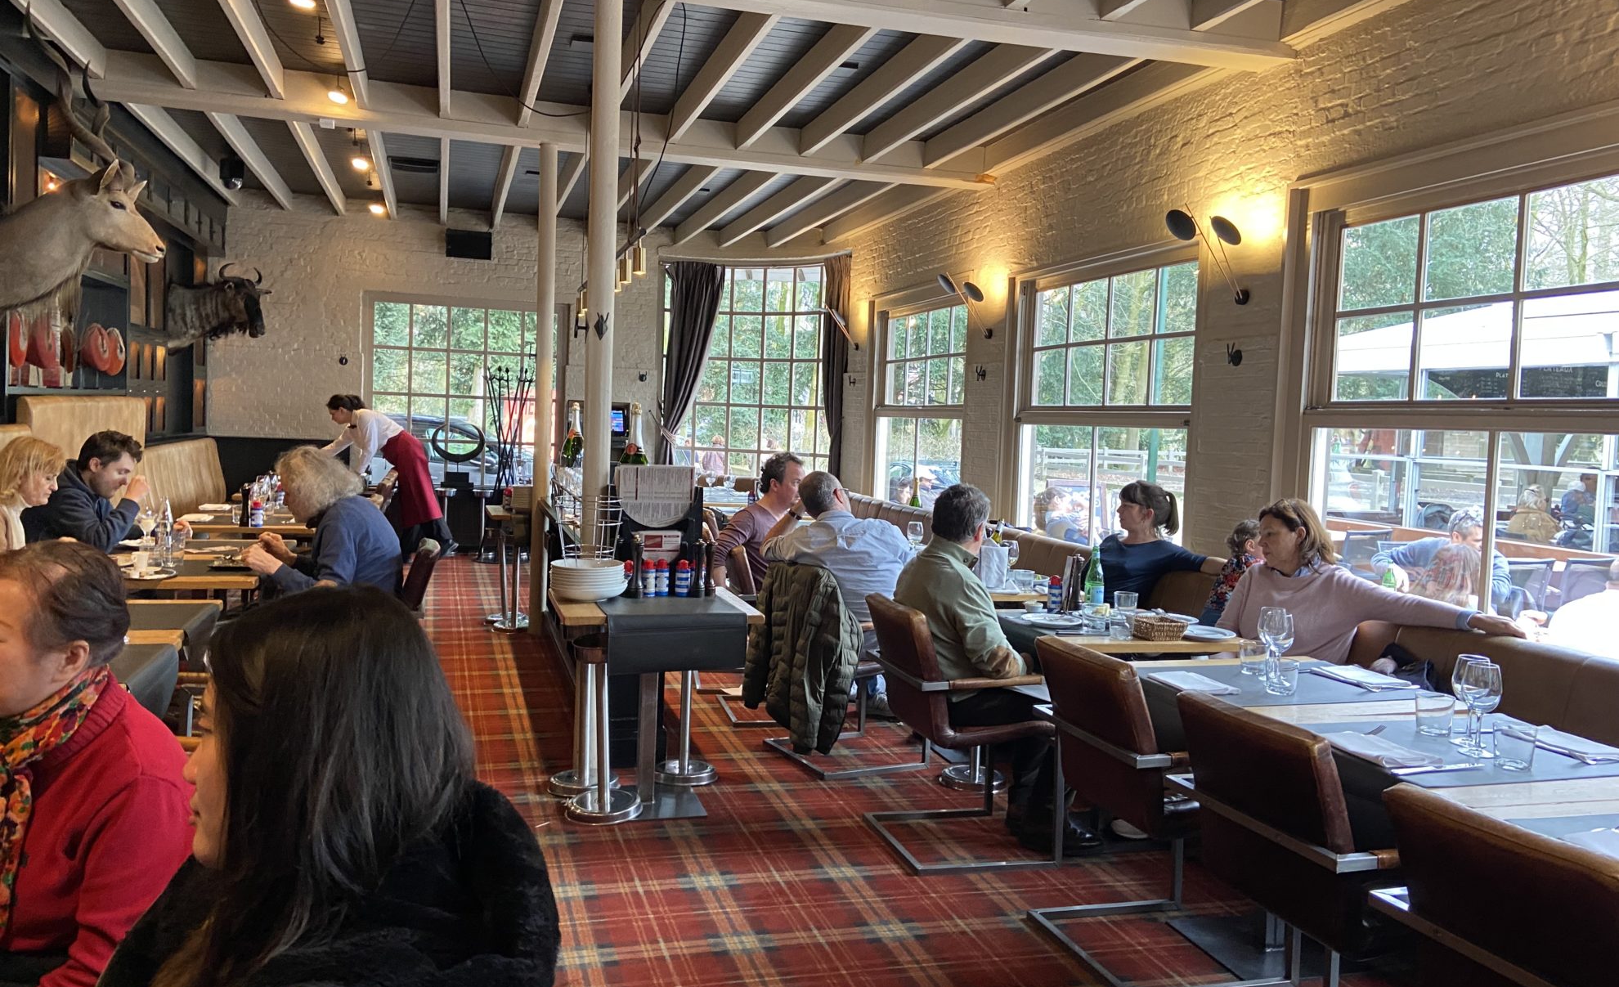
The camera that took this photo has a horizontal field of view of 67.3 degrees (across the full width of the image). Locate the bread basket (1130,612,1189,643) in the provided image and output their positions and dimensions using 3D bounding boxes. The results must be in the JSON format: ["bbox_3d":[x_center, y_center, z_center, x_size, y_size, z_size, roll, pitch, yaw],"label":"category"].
[{"bbox_3d":[1.222,0.473,4.274,0.150,0.072,0.180,1,4,-17],"label":"bread basket"}]

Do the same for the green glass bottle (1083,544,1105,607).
[{"bbox_3d":[1.141,0.327,4.838,0.080,0.285,0.080,1,4,-17],"label":"green glass bottle"}]

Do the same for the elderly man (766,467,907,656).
[{"bbox_3d":[0.169,0.522,5.476,0.620,1.260,0.780,4,4,31],"label":"elderly man"}]

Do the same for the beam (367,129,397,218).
[{"bbox_3d":[-3.300,-2.515,9.433,0.060,0.177,4.133,1,4,-17],"label":"beam"}]

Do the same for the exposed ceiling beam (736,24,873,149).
[{"bbox_3d":[-0.049,-2.209,6.512,0.060,0.177,2.736,1,4,-17],"label":"exposed ceiling beam"}]

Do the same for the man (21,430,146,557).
[{"bbox_3d":[-3.232,0.368,5.513,0.725,1.310,0.548,1,4,-17],"label":"man"}]

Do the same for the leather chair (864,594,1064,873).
[{"bbox_3d":[0.540,0.806,4.310,0.545,0.860,0.560,1,4,-17],"label":"leather chair"}]

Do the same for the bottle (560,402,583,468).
[{"bbox_3d":[-1.328,-0.263,6.905,0.145,0.490,0.145,1,4,-17],"label":"bottle"}]

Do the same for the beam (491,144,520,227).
[{"bbox_3d":[-2.504,-2.584,10.035,0.056,0.178,4.396,1,4,-17],"label":"beam"}]

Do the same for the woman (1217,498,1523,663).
[{"bbox_3d":[1.847,0.661,4.231,0.720,1.250,1.080,0,4,-37],"label":"woman"}]

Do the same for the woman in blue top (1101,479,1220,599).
[{"bbox_3d":[1.288,0.573,5.014,0.720,1.240,0.620,0,4,-32],"label":"woman in blue top"}]

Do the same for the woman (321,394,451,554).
[{"bbox_3d":[-3.901,-0.139,11.273,1.180,1.570,0.500,1,4,-17],"label":"woman"}]

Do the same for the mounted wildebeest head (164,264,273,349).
[{"bbox_3d":[-4.885,-1.525,10.049,0.800,0.730,0.520,2,3,-7],"label":"mounted wildebeest head"}]

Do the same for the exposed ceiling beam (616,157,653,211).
[{"bbox_3d":[-1.549,-2.553,10.256,0.065,0.170,4.400,1,4,-17],"label":"exposed ceiling beam"}]

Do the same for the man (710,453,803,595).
[{"bbox_3d":[-0.053,0.447,6.214,0.820,1.330,0.560,2,3,-2],"label":"man"}]

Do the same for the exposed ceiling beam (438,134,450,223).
[{"bbox_3d":[-3.006,-2.644,10.015,0.066,0.190,4.489,1,4,-17],"label":"exposed ceiling beam"}]

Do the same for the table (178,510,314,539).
[{"bbox_3d":[-3.154,0.531,6.886,0.700,0.750,0.700,1,4,-17],"label":"table"}]

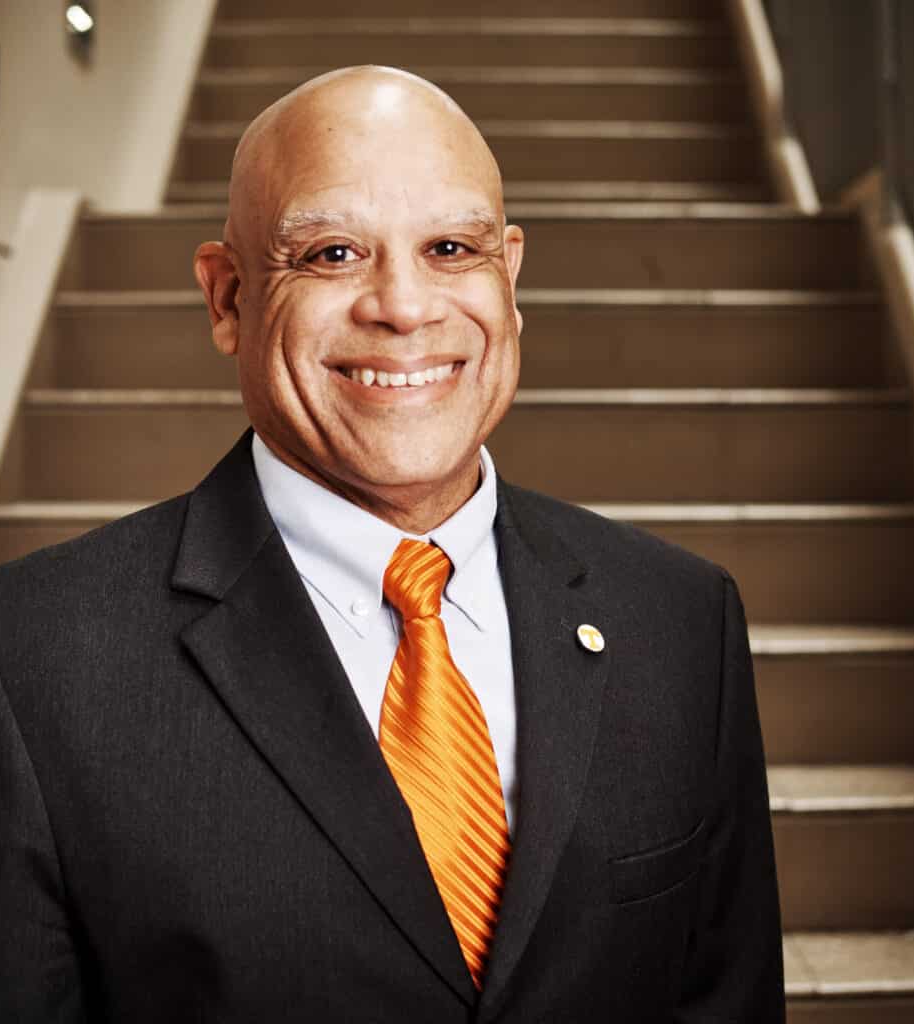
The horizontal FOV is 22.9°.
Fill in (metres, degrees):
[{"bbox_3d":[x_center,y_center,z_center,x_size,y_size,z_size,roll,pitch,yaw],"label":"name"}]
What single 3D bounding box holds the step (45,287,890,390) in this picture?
[{"bbox_3d":[0.020,-0.307,4.183,1.505,0.187,0.282,0,2,0],"label":"step"}]

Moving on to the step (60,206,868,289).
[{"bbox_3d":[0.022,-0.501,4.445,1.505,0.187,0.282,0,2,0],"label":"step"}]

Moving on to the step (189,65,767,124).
[{"bbox_3d":[0.037,-1.106,6.219,1.505,0.187,0.282,0,2,0],"label":"step"}]

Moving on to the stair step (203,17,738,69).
[{"bbox_3d":[0.039,-1.297,6.481,1.505,0.187,0.282,0,2,0],"label":"stair step"}]

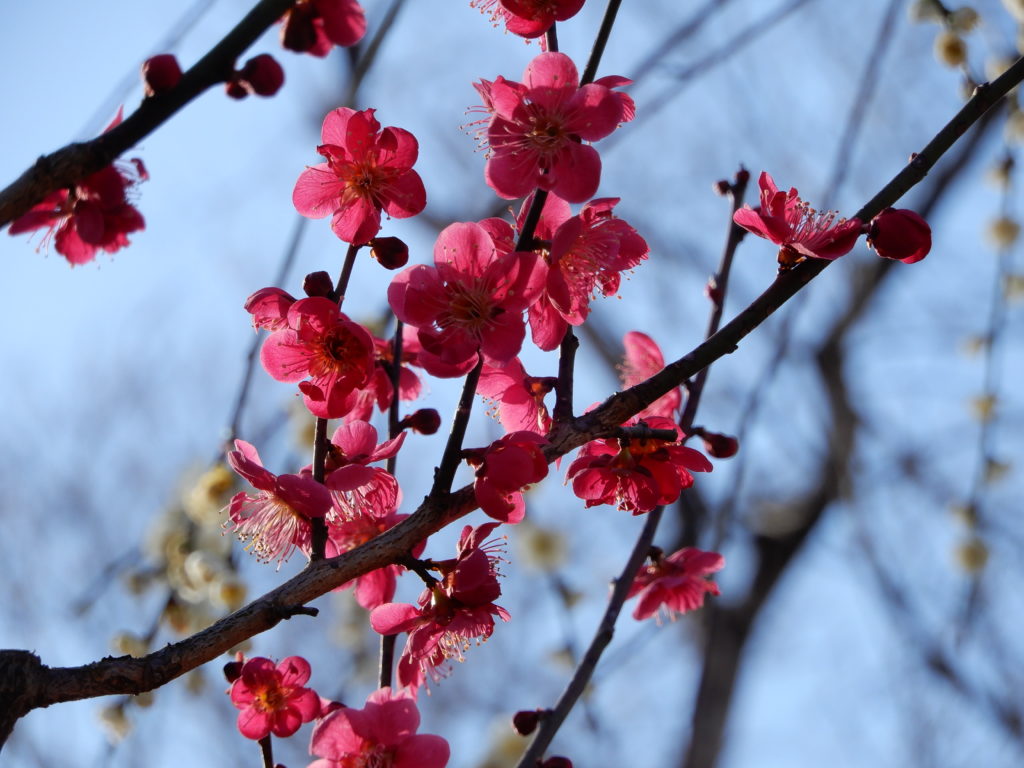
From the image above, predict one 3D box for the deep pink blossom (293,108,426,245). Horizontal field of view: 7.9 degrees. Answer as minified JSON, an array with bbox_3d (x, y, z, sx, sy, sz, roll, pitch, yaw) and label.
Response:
[{"bbox_3d":[-0.029,-0.039,1.400,0.025,0.025,0.011,0,5,0],"label":"deep pink blossom"}]

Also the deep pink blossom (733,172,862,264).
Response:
[{"bbox_3d":[0.054,-0.031,1.400,0.022,0.013,0.022,17,9,-3],"label":"deep pink blossom"}]

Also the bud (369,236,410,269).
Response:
[{"bbox_3d":[-0.022,-0.023,1.300,0.007,0.005,0.005,22,-11,12],"label":"bud"}]

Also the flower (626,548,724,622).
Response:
[{"bbox_3d":[0.033,0.041,1.500,0.018,0.012,0.019,-15,3,-2],"label":"flower"}]

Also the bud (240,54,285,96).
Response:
[{"bbox_3d":[-0.044,-0.055,1.310,0.008,0.007,0.007,3,-13,18],"label":"bud"}]

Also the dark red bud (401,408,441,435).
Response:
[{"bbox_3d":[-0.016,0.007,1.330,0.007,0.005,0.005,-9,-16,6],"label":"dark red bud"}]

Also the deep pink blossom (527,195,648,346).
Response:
[{"bbox_3d":[0.014,-0.021,1.400,0.022,0.028,0.012,14,-3,-41],"label":"deep pink blossom"}]

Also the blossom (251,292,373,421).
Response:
[{"bbox_3d":[-0.037,-0.005,1.400,0.021,0.023,0.012,-3,-1,11],"label":"blossom"}]

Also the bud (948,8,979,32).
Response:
[{"bbox_3d":[0.125,-0.101,2.050,0.009,0.007,0.007,18,0,0],"label":"bud"}]

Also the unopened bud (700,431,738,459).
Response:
[{"bbox_3d":[0.042,0.012,1.500,0.007,0.005,0.005,19,0,0],"label":"unopened bud"}]

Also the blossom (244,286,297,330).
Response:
[{"bbox_3d":[-0.045,-0.014,1.400,0.012,0.009,0.012,15,-26,18],"label":"blossom"}]

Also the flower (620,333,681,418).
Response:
[{"bbox_3d":[0.027,-0.001,1.450,0.013,0.020,0.020,-16,-10,-27],"label":"flower"}]

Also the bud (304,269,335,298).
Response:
[{"bbox_3d":[-0.037,-0.019,1.400,0.005,0.006,0.005,-37,6,11],"label":"bud"}]

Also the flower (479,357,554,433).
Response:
[{"bbox_3d":[0.001,0.002,1.420,0.014,0.019,0.020,-39,-26,6],"label":"flower"}]

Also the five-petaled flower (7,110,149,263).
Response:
[{"bbox_3d":[-0.079,-0.035,1.340,0.025,0.027,0.020,-7,-34,21],"label":"five-petaled flower"}]

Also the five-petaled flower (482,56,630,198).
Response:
[{"bbox_3d":[0.008,-0.045,1.300,0.026,0.026,0.014,0,3,0],"label":"five-petaled flower"}]

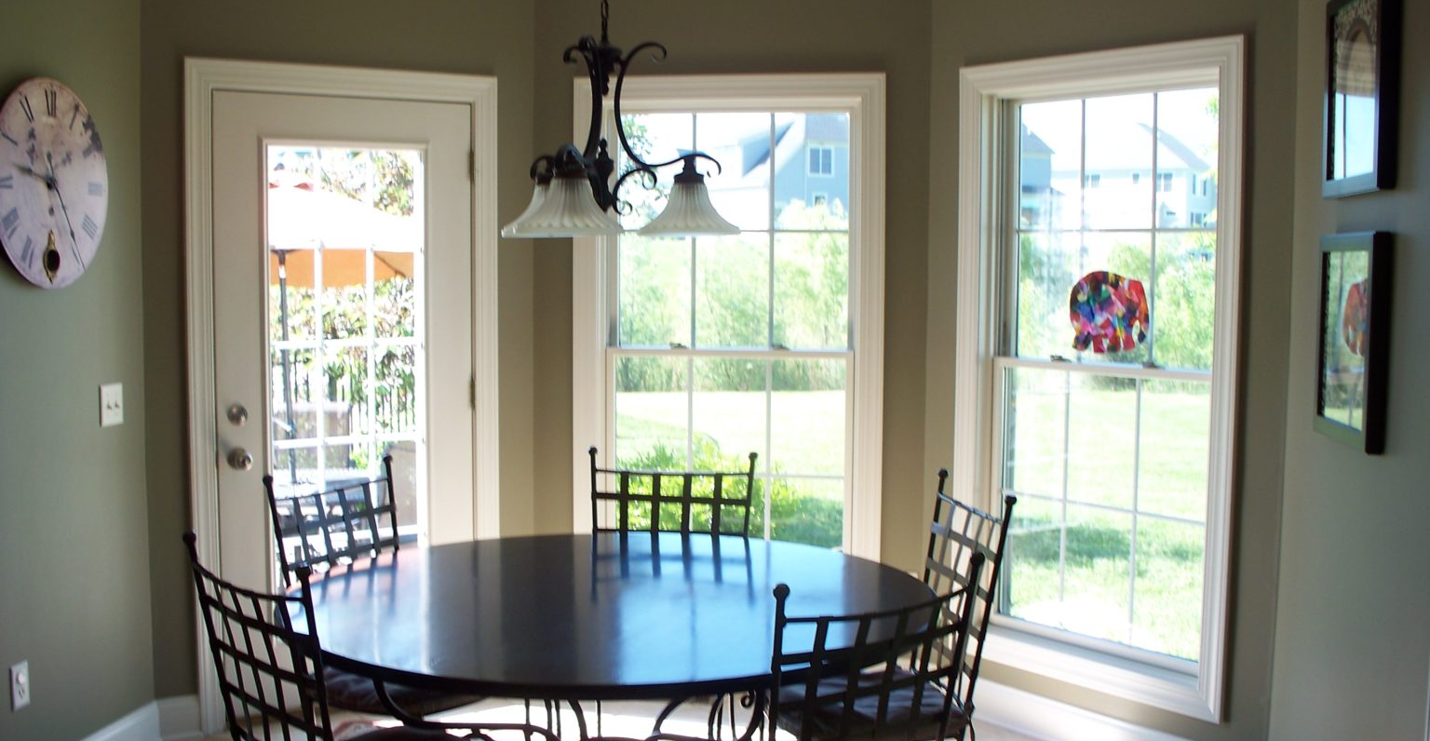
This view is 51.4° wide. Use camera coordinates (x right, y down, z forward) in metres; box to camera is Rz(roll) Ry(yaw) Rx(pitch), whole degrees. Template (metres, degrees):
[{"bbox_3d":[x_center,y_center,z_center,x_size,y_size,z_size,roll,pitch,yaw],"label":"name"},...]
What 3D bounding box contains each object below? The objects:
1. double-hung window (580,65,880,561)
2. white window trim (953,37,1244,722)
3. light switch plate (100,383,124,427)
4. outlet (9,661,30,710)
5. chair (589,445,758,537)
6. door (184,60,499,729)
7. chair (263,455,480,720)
[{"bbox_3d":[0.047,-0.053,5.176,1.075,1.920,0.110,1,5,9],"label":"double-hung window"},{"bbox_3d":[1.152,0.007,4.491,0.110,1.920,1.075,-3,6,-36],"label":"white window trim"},{"bbox_3d":[-1.745,0.100,4.307,0.012,0.119,0.118,1,5,10],"label":"light switch plate"},{"bbox_3d":[-1.808,0.823,3.875,0.015,0.119,0.075,1,5,10],"label":"outlet"},{"bbox_3d":[-0.164,0.732,4.090,0.480,0.966,0.540,1,5,10],"label":"chair"},{"bbox_3d":[-1.213,0.076,4.885,1.065,2.130,0.100,-3,6,-35],"label":"door"},{"bbox_3d":[-0.811,0.745,3.836,0.540,0.966,0.480,3,6,33],"label":"chair"}]

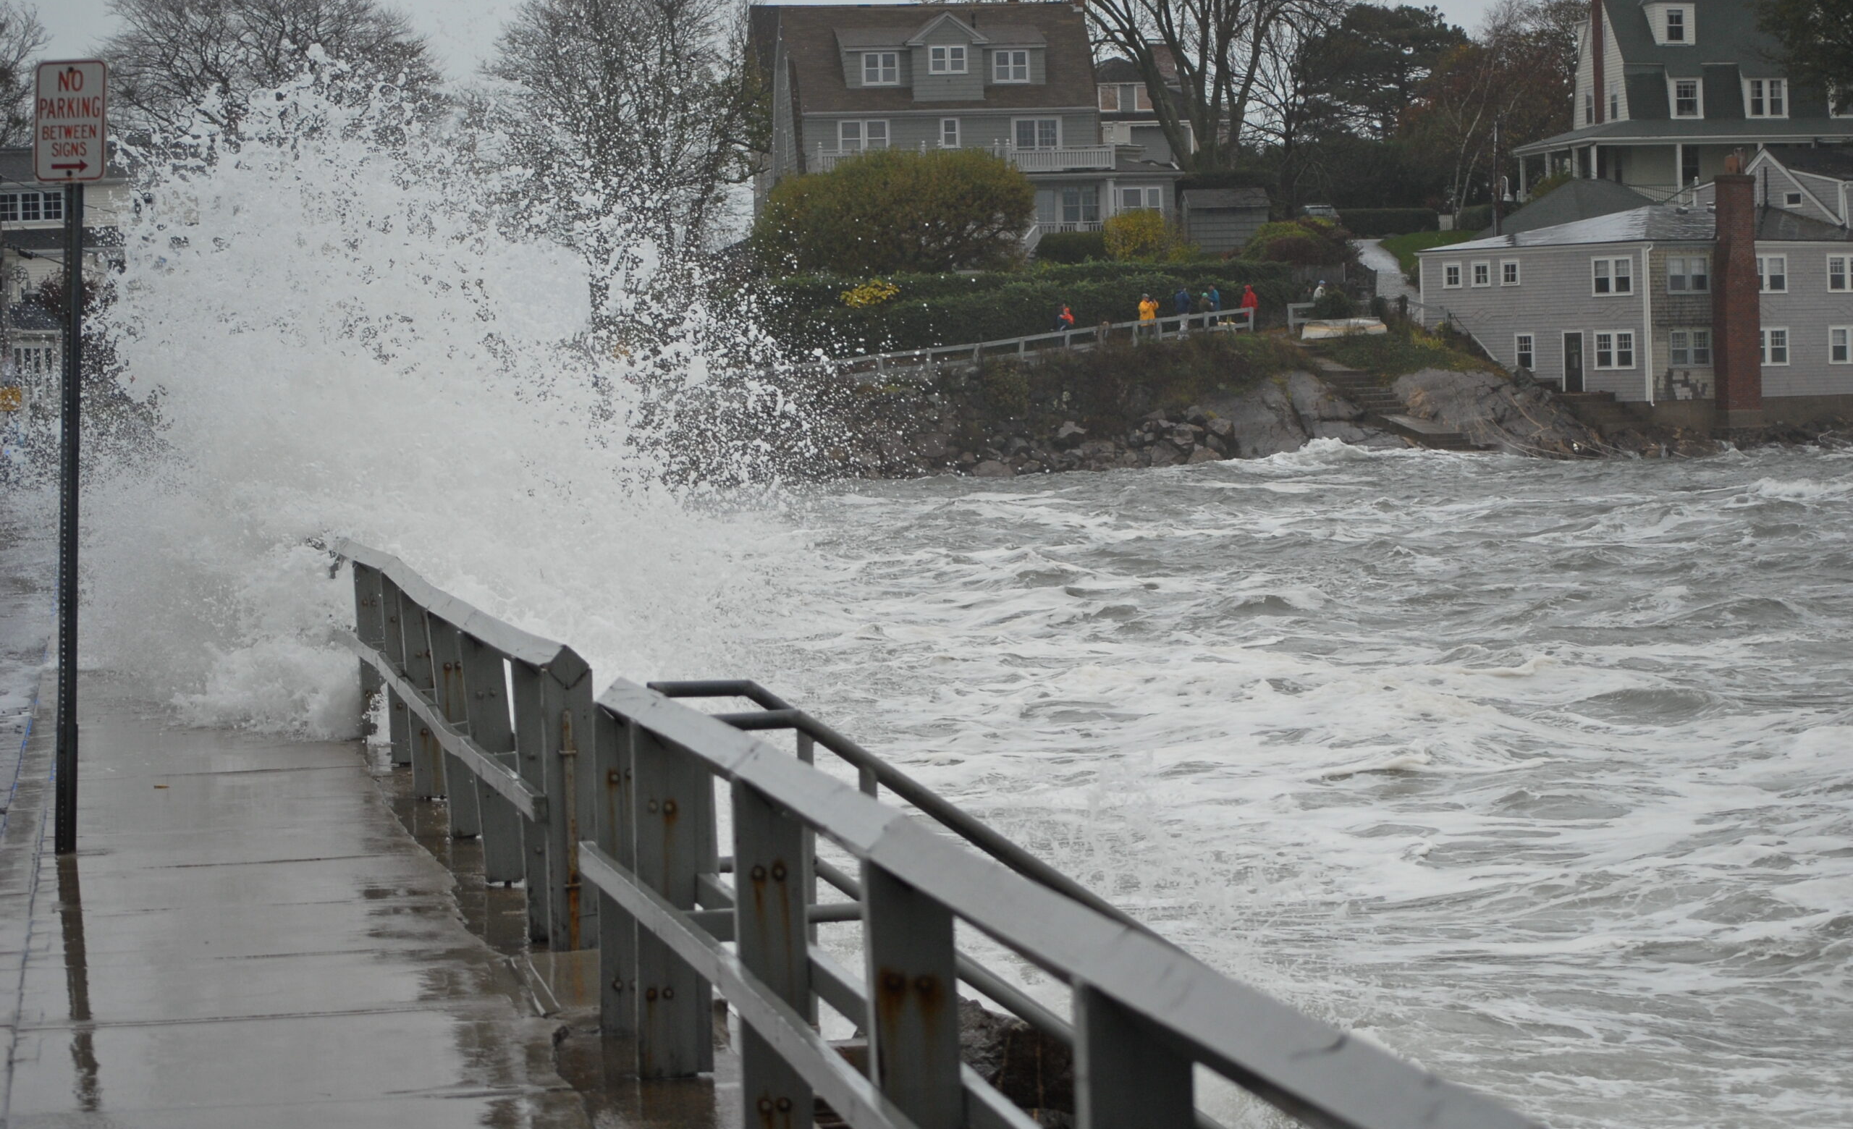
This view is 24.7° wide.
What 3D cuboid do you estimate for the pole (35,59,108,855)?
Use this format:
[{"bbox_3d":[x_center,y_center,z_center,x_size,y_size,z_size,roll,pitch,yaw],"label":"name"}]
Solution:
[{"bbox_3d":[-3.119,-0.390,15.400,0.305,2.890,0.055,2,3,23],"label":"pole"}]

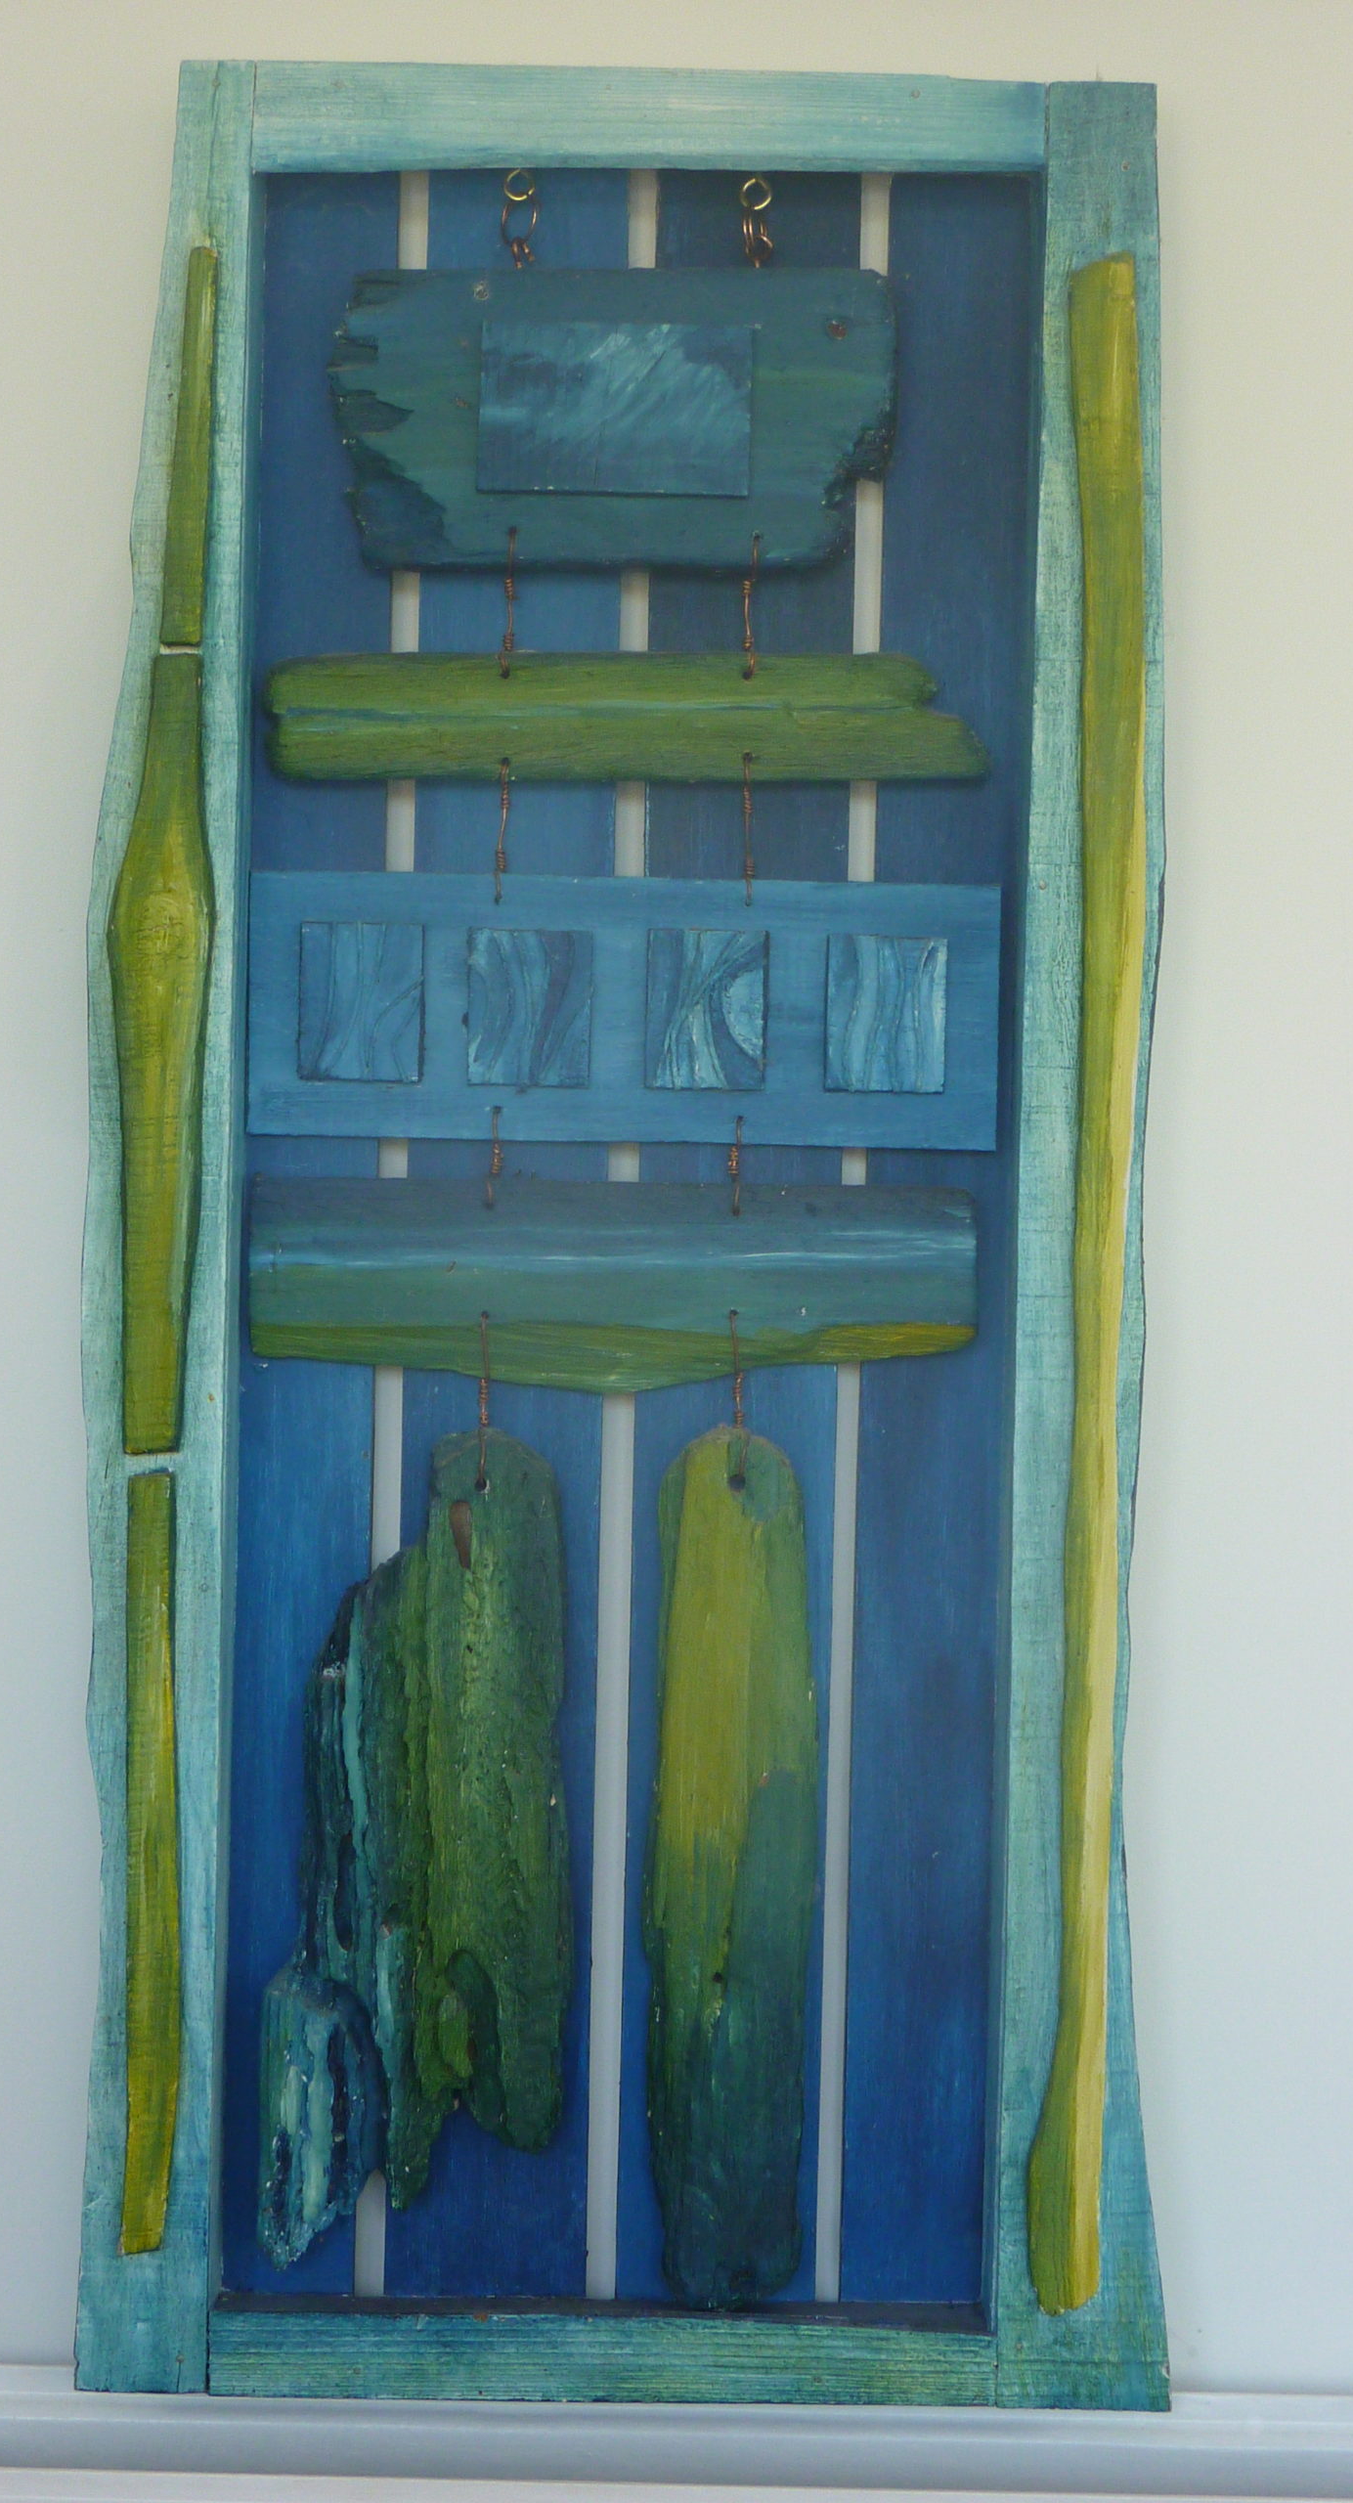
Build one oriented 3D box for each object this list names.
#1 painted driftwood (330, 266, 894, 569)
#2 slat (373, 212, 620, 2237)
[{"bbox_3d":[-0.023,-0.287,1.370,0.193,0.105,0.022,1,0,0],"label":"painted driftwood"},{"bbox_3d":[-0.059,-0.006,1.400,0.071,0.755,0.013,1,0,0],"label":"slat"}]

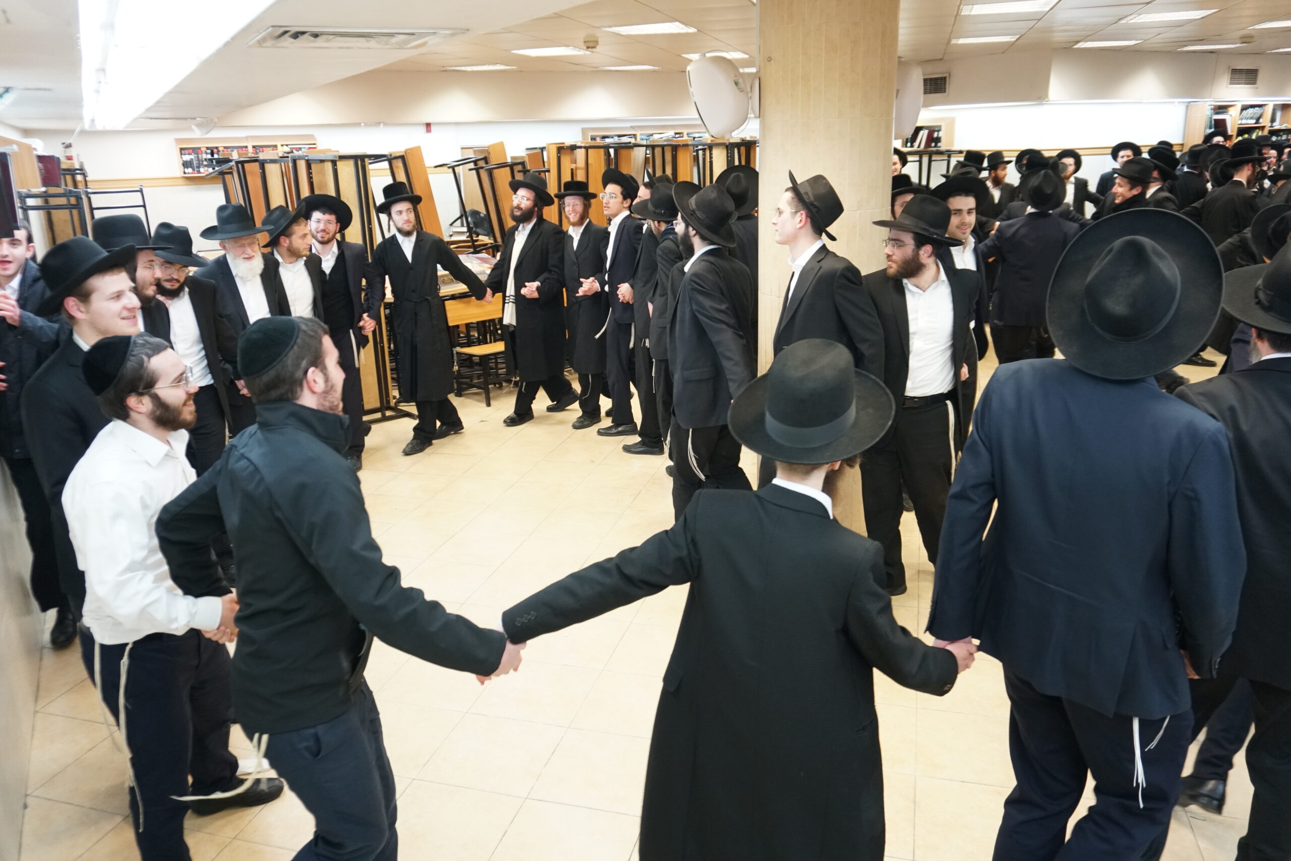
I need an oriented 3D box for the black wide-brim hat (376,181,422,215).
[{"bbox_3d":[-1.647,-1.543,6.400,0.310,0.155,0.340,-14,10,3],"label":"black wide-brim hat"}]

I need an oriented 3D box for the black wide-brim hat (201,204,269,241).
[{"bbox_3d":[-2.143,-1.093,5.086,0.380,0.140,0.350,14,29,42],"label":"black wide-brim hat"}]

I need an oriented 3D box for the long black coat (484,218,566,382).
[{"bbox_3d":[-0.885,-0.976,7.220,0.580,1.180,0.400,12,22,38],"label":"long black coat"}]

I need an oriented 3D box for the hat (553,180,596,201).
[{"bbox_3d":[-0.501,-1.688,6.800,0.300,0.130,0.330,-1,15,2],"label":"hat"}]

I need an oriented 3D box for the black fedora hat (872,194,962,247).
[{"bbox_3d":[1.153,-0.890,4.050,0.380,0.150,0.345,7,20,-23],"label":"black fedora hat"}]

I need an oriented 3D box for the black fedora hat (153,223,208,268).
[{"bbox_3d":[-2.372,-0.940,4.870,0.340,0.140,0.370,-4,22,-40],"label":"black fedora hat"}]

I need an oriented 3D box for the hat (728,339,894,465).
[{"bbox_3d":[0.331,-0.080,1.948,0.325,0.155,0.360,13,33,40],"label":"hat"}]

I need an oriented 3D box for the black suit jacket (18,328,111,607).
[{"bbox_3d":[-1.618,0.108,3.000,0.370,0.800,0.480,-1,17,0],"label":"black suit jacket"}]

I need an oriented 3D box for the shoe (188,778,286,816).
[{"bbox_3d":[-1.343,1.152,3.174,0.300,0.115,0.105,-7,18,-17],"label":"shoe"}]

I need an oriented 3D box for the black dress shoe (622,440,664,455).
[{"bbox_3d":[-0.013,0.088,6.582,0.295,0.105,0.105,3,17,15],"label":"black dress shoe"}]

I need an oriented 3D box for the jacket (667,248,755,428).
[{"bbox_3d":[0.304,-0.423,4.370,0.370,0.790,0.480,5,18,19],"label":"jacket"}]

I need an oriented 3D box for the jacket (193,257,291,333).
[{"bbox_3d":[-2.001,-0.510,4.880,0.340,0.750,0.540,14,23,42],"label":"jacket"}]

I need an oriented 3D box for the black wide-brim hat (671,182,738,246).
[{"bbox_3d":[0.288,-0.964,4.170,0.370,0.145,0.340,47,34,12],"label":"black wide-brim hat"}]

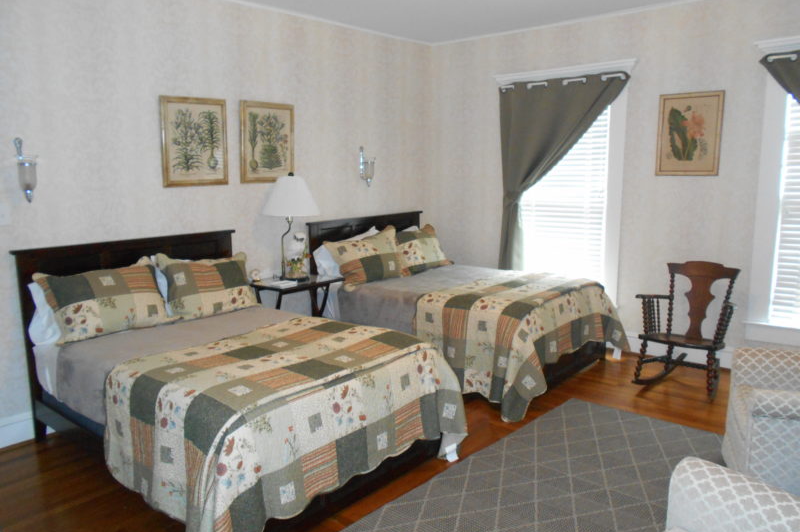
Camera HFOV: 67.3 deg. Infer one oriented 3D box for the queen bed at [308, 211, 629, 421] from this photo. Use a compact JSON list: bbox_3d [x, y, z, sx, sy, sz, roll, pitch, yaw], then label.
[{"bbox_3d":[0.491,0.213,5.004,2.048,1.146,1.672,8,12,41],"label":"queen bed"}]

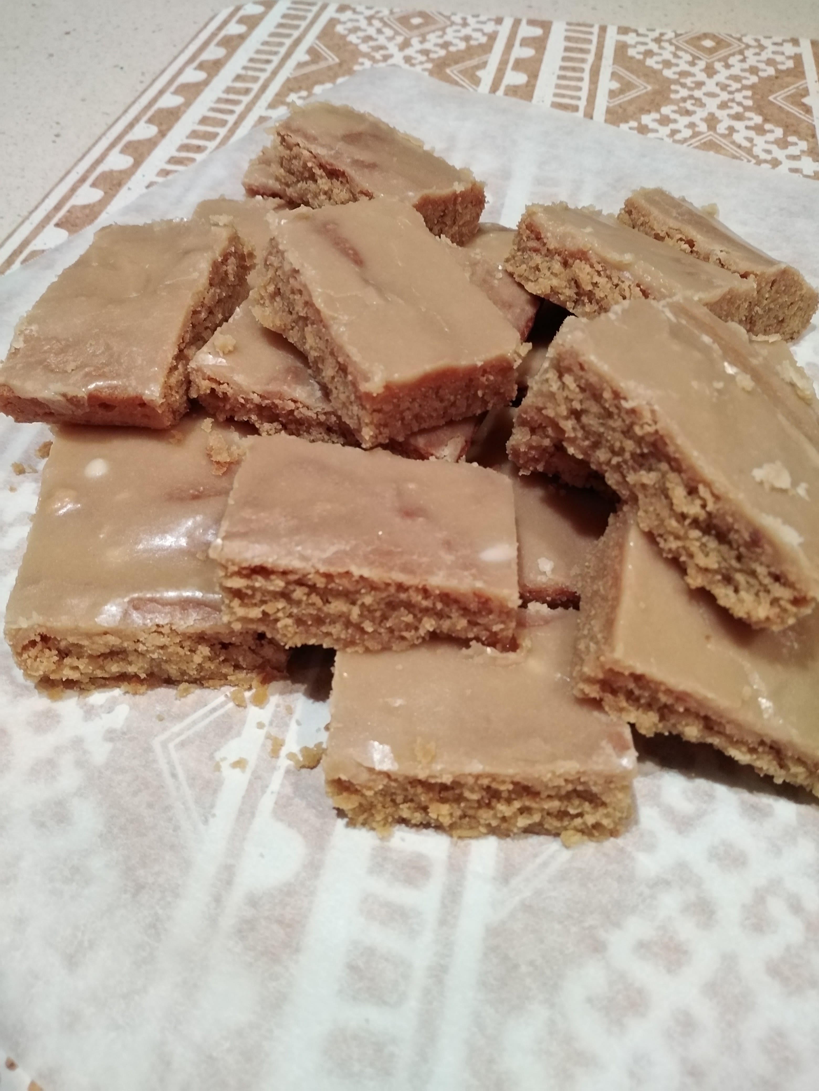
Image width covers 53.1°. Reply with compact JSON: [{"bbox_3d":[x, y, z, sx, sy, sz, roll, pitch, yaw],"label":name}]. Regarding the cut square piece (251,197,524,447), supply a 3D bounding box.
[{"bbox_3d":[-0.005,-0.058,0.206,0.041,0.018,0.060,-19,61,-19],"label":"cut square piece"}]

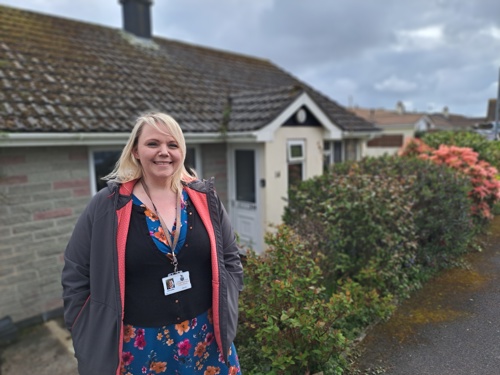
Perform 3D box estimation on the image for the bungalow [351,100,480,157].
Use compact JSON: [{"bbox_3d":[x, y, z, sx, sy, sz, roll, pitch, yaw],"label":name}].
[{"bbox_3d":[9.840,-3.693,24.913,13.000,4.600,8.500,-9,10,-44],"label":"bungalow"}]

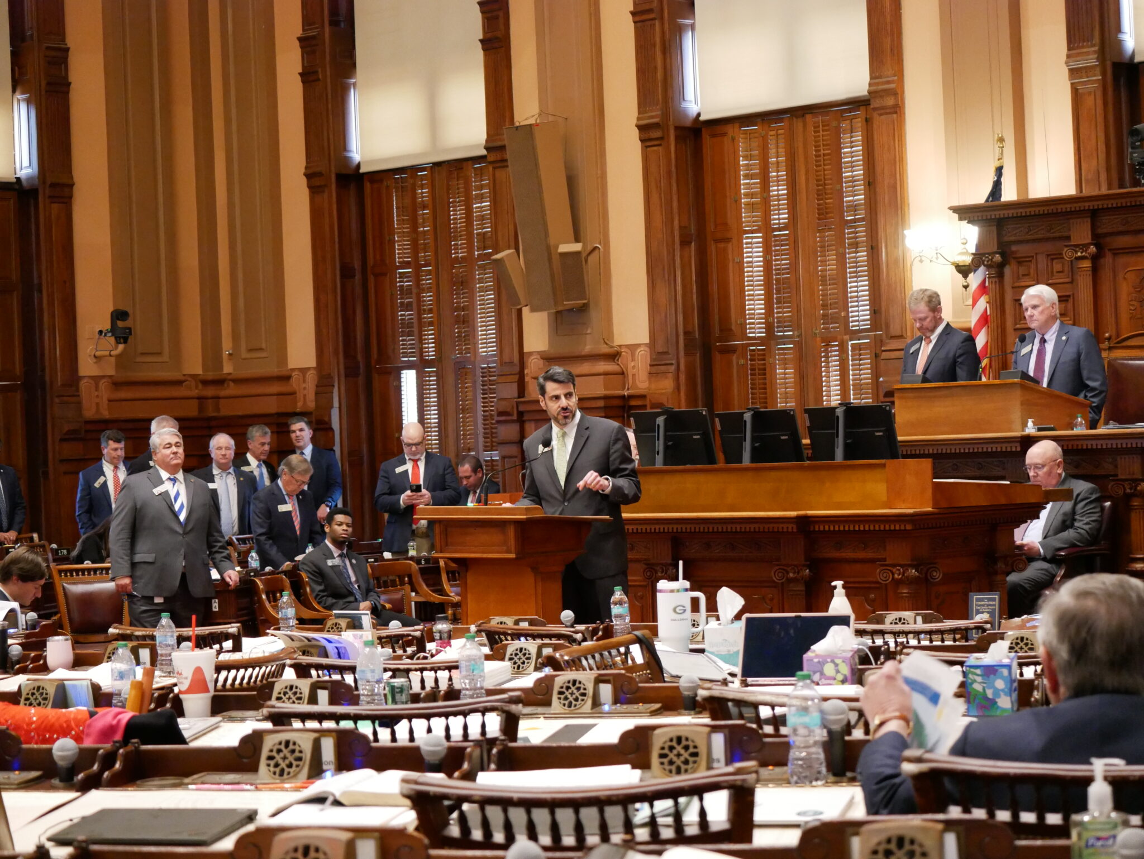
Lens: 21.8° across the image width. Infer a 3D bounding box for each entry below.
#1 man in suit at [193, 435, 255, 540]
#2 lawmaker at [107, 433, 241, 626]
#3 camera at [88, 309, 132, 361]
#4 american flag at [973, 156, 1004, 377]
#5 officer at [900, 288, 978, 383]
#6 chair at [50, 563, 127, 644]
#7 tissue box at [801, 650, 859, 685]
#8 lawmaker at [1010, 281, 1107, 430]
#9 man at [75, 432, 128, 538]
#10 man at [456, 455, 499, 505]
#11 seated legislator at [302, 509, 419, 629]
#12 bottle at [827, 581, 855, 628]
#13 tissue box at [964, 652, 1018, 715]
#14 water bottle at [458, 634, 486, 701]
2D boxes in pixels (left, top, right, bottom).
[{"bbox_3d":[-2.443,0.900,21.198,0.540,1.750,0.350,-2,0,-8],"label":"man in suit"},{"bbox_3d":[-2.127,0.870,15.900,0.610,1.760,0.400,-2,0,-30],"label":"lawmaker"},{"bbox_3d":[-3.459,-0.710,22.300,0.330,0.390,0.300,-2,0,-14],"label":"camera"},{"bbox_3d":[2.415,-0.697,17.200,0.300,1.800,0.350,-2,0,-41],"label":"american flag"},{"bbox_3d":[2.101,0.104,16.698,0.530,1.790,0.380,-2,0,41],"label":"officer"},{"bbox_3d":[-2.599,1.230,16.500,0.580,1.000,0.600,-2,0,-25],"label":"chair"},{"bbox_3d":[0.713,0.668,8.200,0.122,0.097,0.200,-3,2,10],"label":"tissue box"},{"bbox_3d":[2.720,0.096,16.498,0.560,1.800,0.390,-2,0,41],"label":"lawmaker"},{"bbox_3d":[-3.293,0.884,21.298,0.540,1.770,0.360,-2,0,-25],"label":"man"},{"bbox_3d":[-0.640,0.799,20.000,0.520,1.280,0.720,-2,0,36],"label":"man"},{"bbox_3d":[-1.253,1.091,17.500,0.550,1.270,0.850,-2,0,-38],"label":"seated legislator"},{"bbox_3d":[0.808,0.560,8.900,0.085,0.210,0.075,-2,0,0],"label":"bottle"},{"bbox_3d":[1.025,0.624,7.270,0.112,0.125,0.112,-2,5,16],"label":"tissue box"},{"bbox_3d":[-0.252,0.622,7.550,0.066,0.205,0.066,-2,0,0],"label":"water bottle"}]

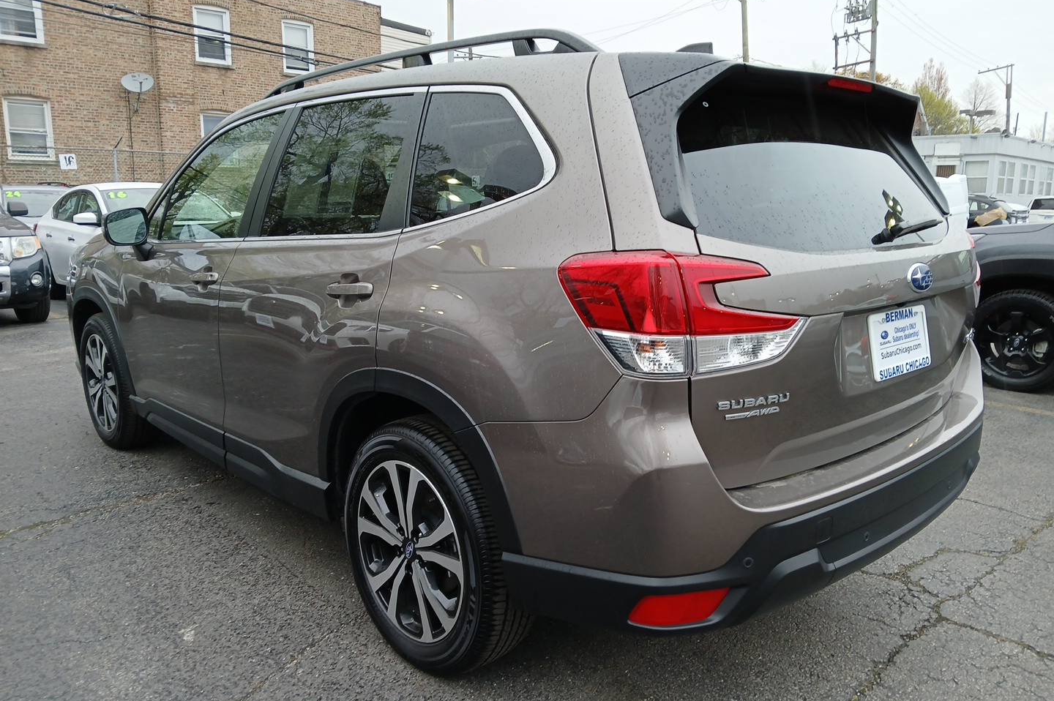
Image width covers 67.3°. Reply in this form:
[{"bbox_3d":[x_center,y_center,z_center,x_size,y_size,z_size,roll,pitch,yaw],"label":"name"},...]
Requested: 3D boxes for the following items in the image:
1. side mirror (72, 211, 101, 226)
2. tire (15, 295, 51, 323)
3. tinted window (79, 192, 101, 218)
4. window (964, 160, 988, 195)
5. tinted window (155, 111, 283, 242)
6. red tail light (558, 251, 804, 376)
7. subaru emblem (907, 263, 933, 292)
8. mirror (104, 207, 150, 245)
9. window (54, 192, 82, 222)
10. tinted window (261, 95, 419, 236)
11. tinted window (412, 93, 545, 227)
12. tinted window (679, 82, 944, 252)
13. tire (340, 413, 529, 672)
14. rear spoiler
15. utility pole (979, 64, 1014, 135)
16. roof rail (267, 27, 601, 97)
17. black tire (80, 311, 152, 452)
[{"bbox_3d":[-4.659,-1.393,8.371,0.250,0.165,0.140,-10,15,-43],"label":"side mirror"},{"bbox_3d":[-5.182,-0.658,8.232,0.240,0.730,0.730,-10,15,-43],"label":"tire"},{"bbox_3d":[-5.450,-1.780,9.900,0.900,0.430,0.070,11,-7,45],"label":"tinted window"},{"bbox_3d":[17.038,-6.569,30.000,0.100,1.280,0.820,-10,15,-43],"label":"window"},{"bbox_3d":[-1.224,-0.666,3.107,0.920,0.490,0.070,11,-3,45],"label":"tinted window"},{"bbox_3d":[0.325,-0.091,1.704,0.400,0.260,0.370,-9,14,-43],"label":"red tail light"},{"bbox_3d":[0.963,-0.179,1.939,0.123,0.073,0.017,-10,6,-43],"label":"subaru emblem"},{"bbox_3d":[-1.690,-0.521,3.345,0.190,0.168,0.115,-9,14,-43],"label":"mirror"},{"bbox_3d":[-6.150,-1.935,10.650,1.000,0.430,0.070,11,-7,45],"label":"window"},{"bbox_3d":[-0.569,-0.554,2.421,0.860,0.450,0.060,11,-3,45],"label":"tinted window"},{"bbox_3d":[-0.125,-0.478,1.949,0.475,0.365,0.050,10,-2,42],"label":"tinted window"},{"bbox_3d":[0.764,-0.474,2.094,1.290,0.470,0.100,-10,-17,-43],"label":"tinted window"},{"bbox_3d":[-0.260,0.524,2.164,0.230,0.690,0.690,-9,14,-43],"label":"tire"},{"bbox_3d":[0.718,-0.538,2.102,1.320,0.410,0.390,-9,14,-43],"label":"rear spoiler"},{"bbox_3d":[28.100,-11.800,48.200,0.400,10.500,2.800,0,10,-6],"label":"utility pole"},{"bbox_3d":[-0.430,-0.868,2.478,0.080,0.095,1.760,-10,15,-43],"label":"roof rail"},{"bbox_3d":[-2.087,0.153,4.093,0.230,0.700,0.700,-10,15,-43],"label":"black tire"}]

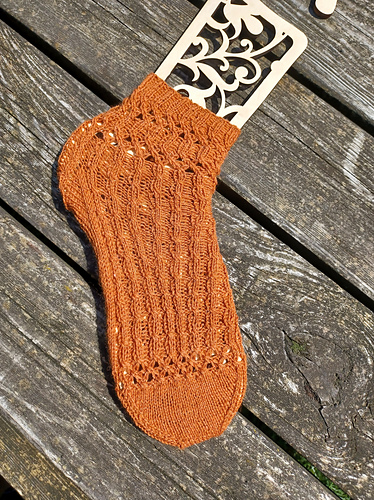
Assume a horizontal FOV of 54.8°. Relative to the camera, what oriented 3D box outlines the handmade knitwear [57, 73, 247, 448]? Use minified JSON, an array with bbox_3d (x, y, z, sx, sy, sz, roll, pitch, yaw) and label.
[{"bbox_3d":[-0.018,-0.007,0.287,0.157,0.018,0.301,-8,79,-4],"label":"handmade knitwear"}]

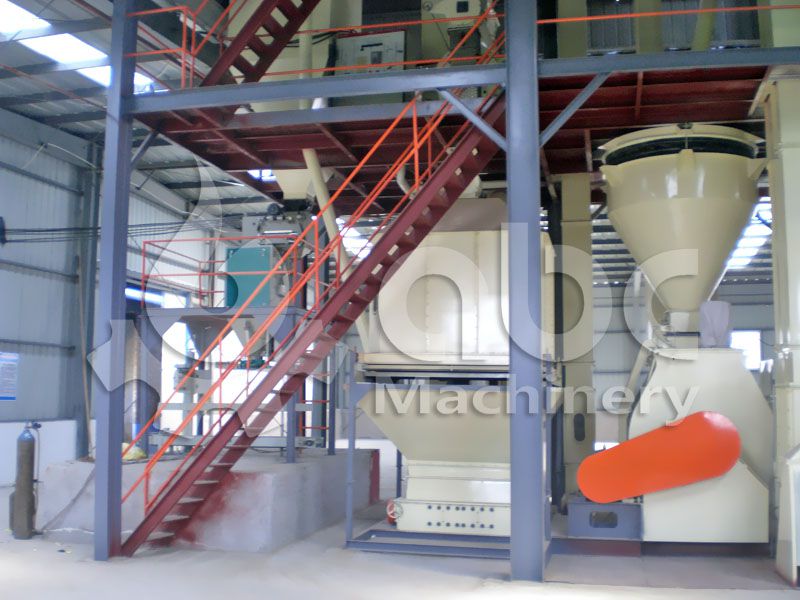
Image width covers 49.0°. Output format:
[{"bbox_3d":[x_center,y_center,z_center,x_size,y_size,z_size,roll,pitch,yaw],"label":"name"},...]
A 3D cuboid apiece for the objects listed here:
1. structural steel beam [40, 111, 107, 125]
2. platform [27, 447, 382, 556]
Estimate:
[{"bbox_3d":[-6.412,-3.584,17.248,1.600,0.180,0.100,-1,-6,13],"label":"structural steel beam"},{"bbox_3d":[-2.458,2.695,12.658,3.220,0.870,4.280,-1,-6,13],"label":"platform"}]

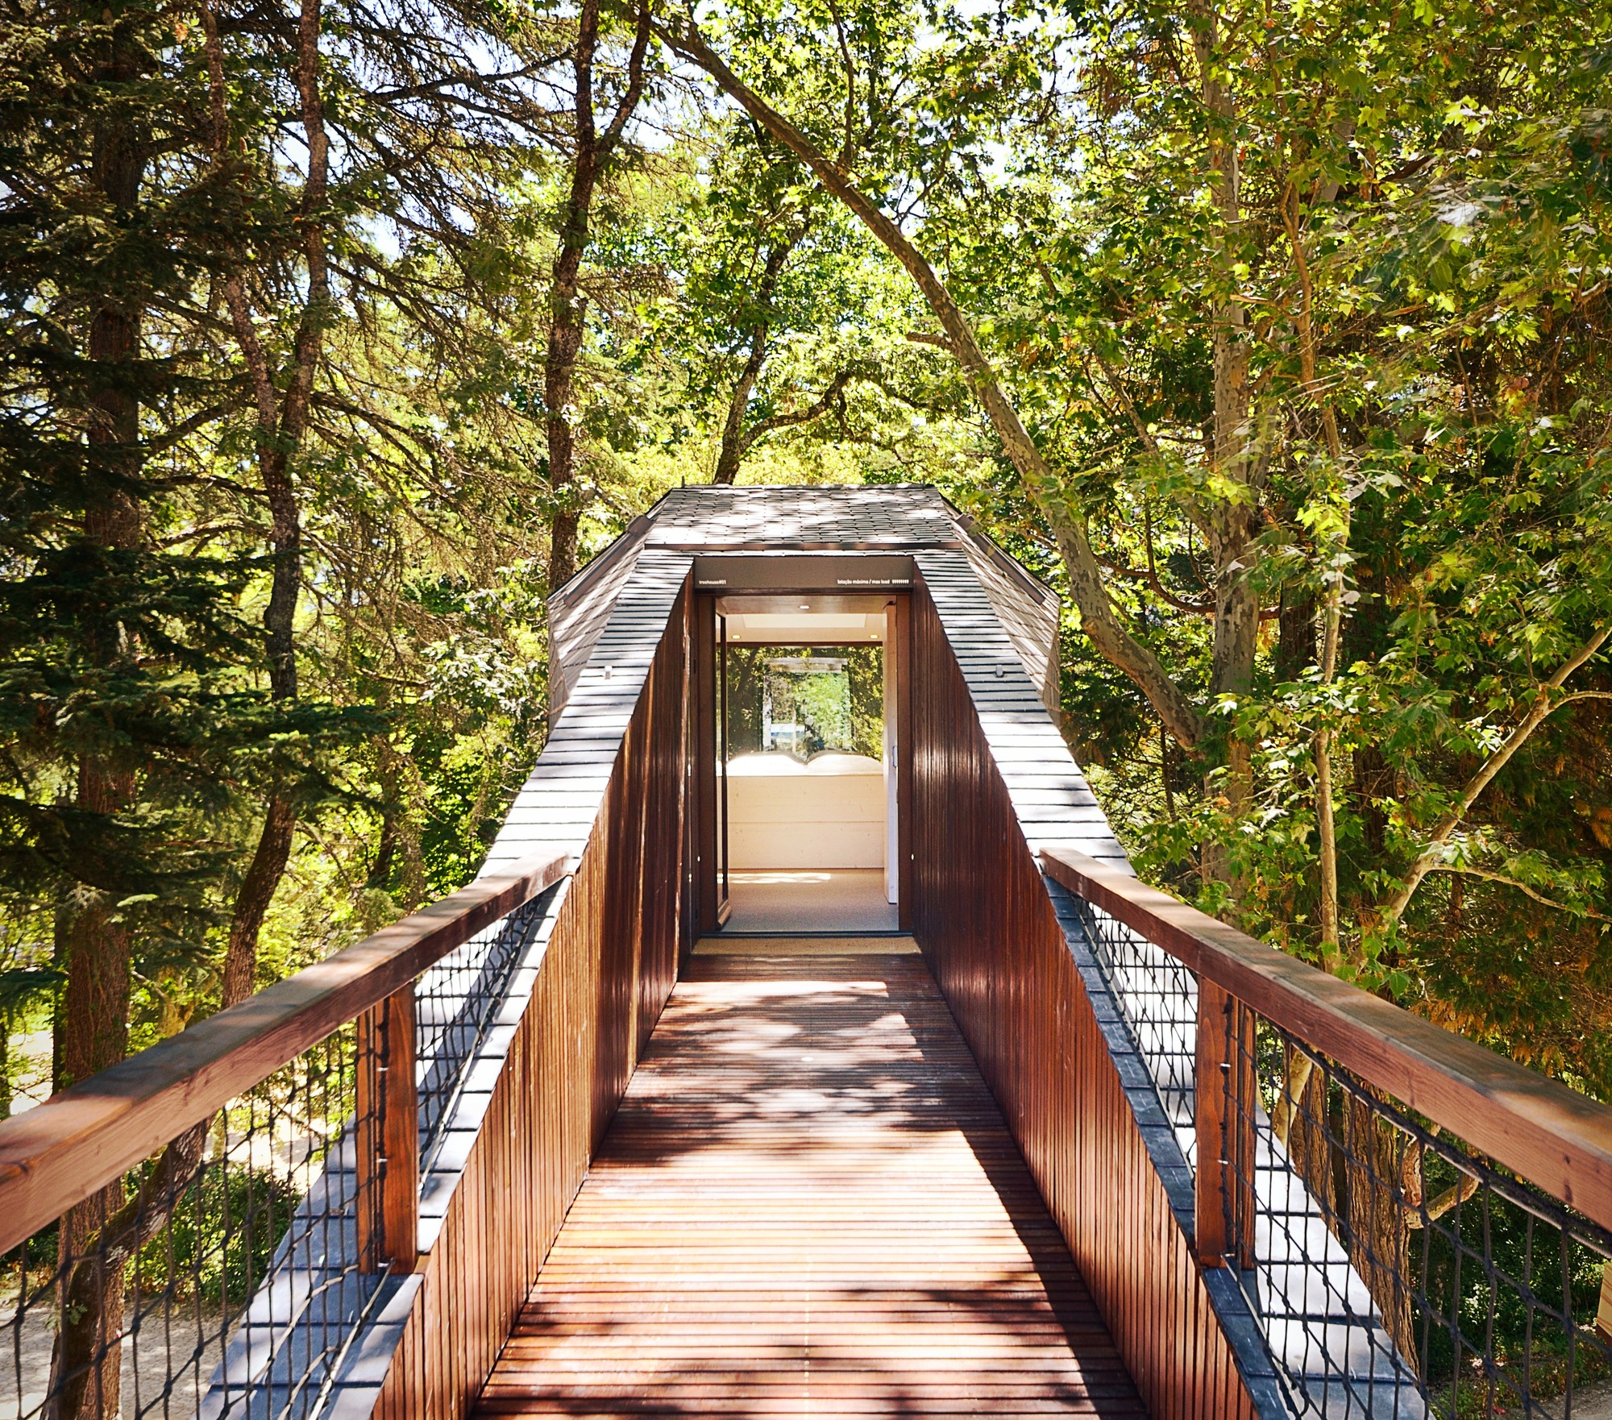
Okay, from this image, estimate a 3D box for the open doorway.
[{"bbox_3d":[0.012,0.346,12.700,1.170,2.120,0.200,0,0,0],"label":"open doorway"}]

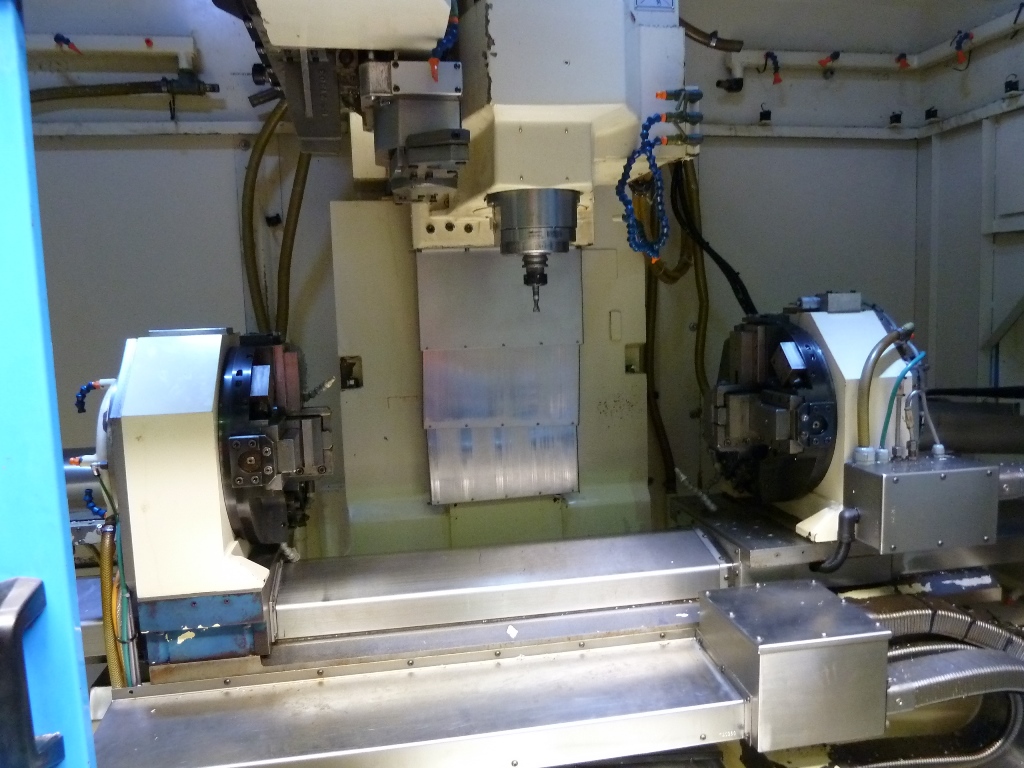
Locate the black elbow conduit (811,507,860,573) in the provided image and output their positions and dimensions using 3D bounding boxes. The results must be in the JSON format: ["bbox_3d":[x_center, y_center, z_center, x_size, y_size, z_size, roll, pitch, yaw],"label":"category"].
[{"bbox_3d":[0.713,0.342,1.627,0.173,0.116,0.106,-3,6,-9],"label":"black elbow conduit"}]

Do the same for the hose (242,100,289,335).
[{"bbox_3d":[-0.729,-0.499,2.224,0.170,0.674,0.132,-3,6,-9],"label":"hose"}]

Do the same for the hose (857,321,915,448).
[{"bbox_3d":[0.888,-0.002,1.747,0.221,0.279,0.126,-3,6,-9],"label":"hose"}]

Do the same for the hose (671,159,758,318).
[{"bbox_3d":[0.581,-0.436,2.143,0.230,0.478,0.144,-3,6,-9],"label":"hose"}]

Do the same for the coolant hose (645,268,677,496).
[{"bbox_3d":[0.534,-0.009,2.644,0.108,0.835,0.074,-3,6,-9],"label":"coolant hose"}]

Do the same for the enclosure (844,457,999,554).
[{"bbox_3d":[0.927,0.267,1.687,0.283,0.177,0.139,-3,6,-9],"label":"enclosure"}]

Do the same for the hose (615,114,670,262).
[{"bbox_3d":[0.330,-0.500,1.872,0.132,0.370,0.120,-3,6,-9],"label":"hose"}]

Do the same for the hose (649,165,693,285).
[{"bbox_3d":[0.477,-0.491,2.213,0.178,0.349,0.114,-3,6,-9],"label":"hose"}]

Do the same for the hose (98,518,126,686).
[{"bbox_3d":[-0.834,0.460,1.538,0.036,0.351,0.050,-3,6,-9],"label":"hose"}]

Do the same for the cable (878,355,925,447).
[{"bbox_3d":[0.929,0.039,1.752,0.169,0.218,0.080,-3,6,-9],"label":"cable"}]

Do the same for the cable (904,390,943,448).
[{"bbox_3d":[0.967,0.087,1.735,0.095,0.151,0.035,-3,6,-9],"label":"cable"}]

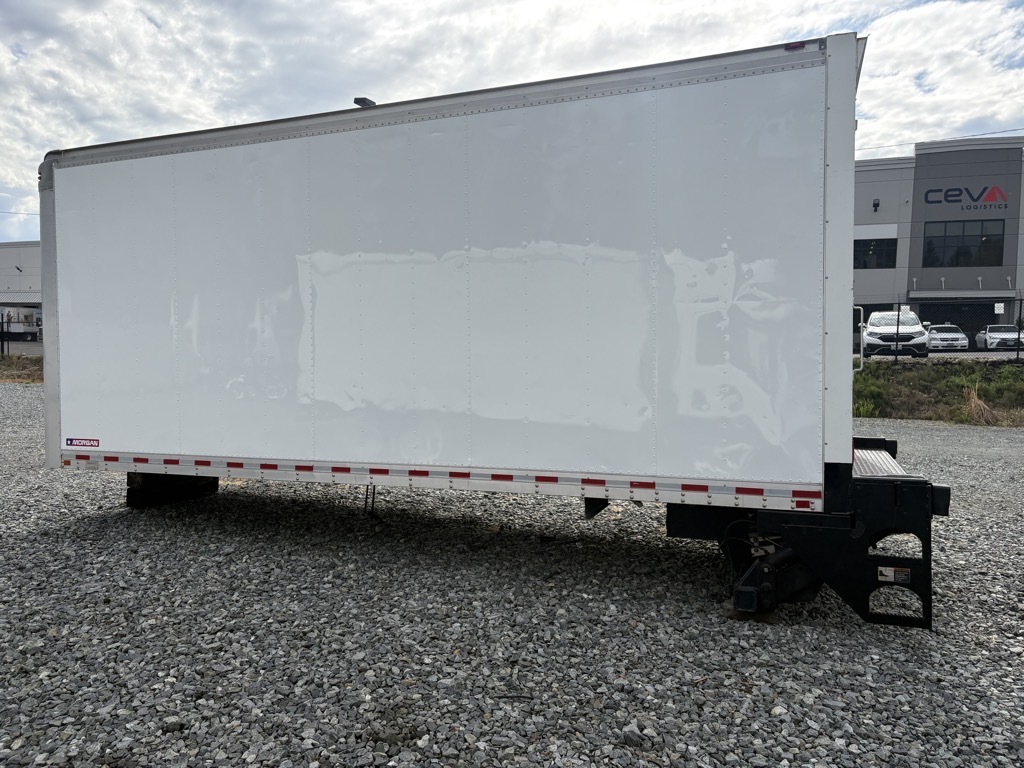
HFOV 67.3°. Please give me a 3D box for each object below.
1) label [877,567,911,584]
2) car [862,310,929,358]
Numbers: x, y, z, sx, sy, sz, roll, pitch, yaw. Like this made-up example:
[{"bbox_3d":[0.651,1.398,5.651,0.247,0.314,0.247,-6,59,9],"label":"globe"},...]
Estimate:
[{"bbox_3d":[2.045,1.021,4.110,0.156,0.077,0.004,1,2,21],"label":"label"},{"bbox_3d":[12.700,-1.550,25.550,1.870,1.680,4.600,2,4,24],"label":"car"}]

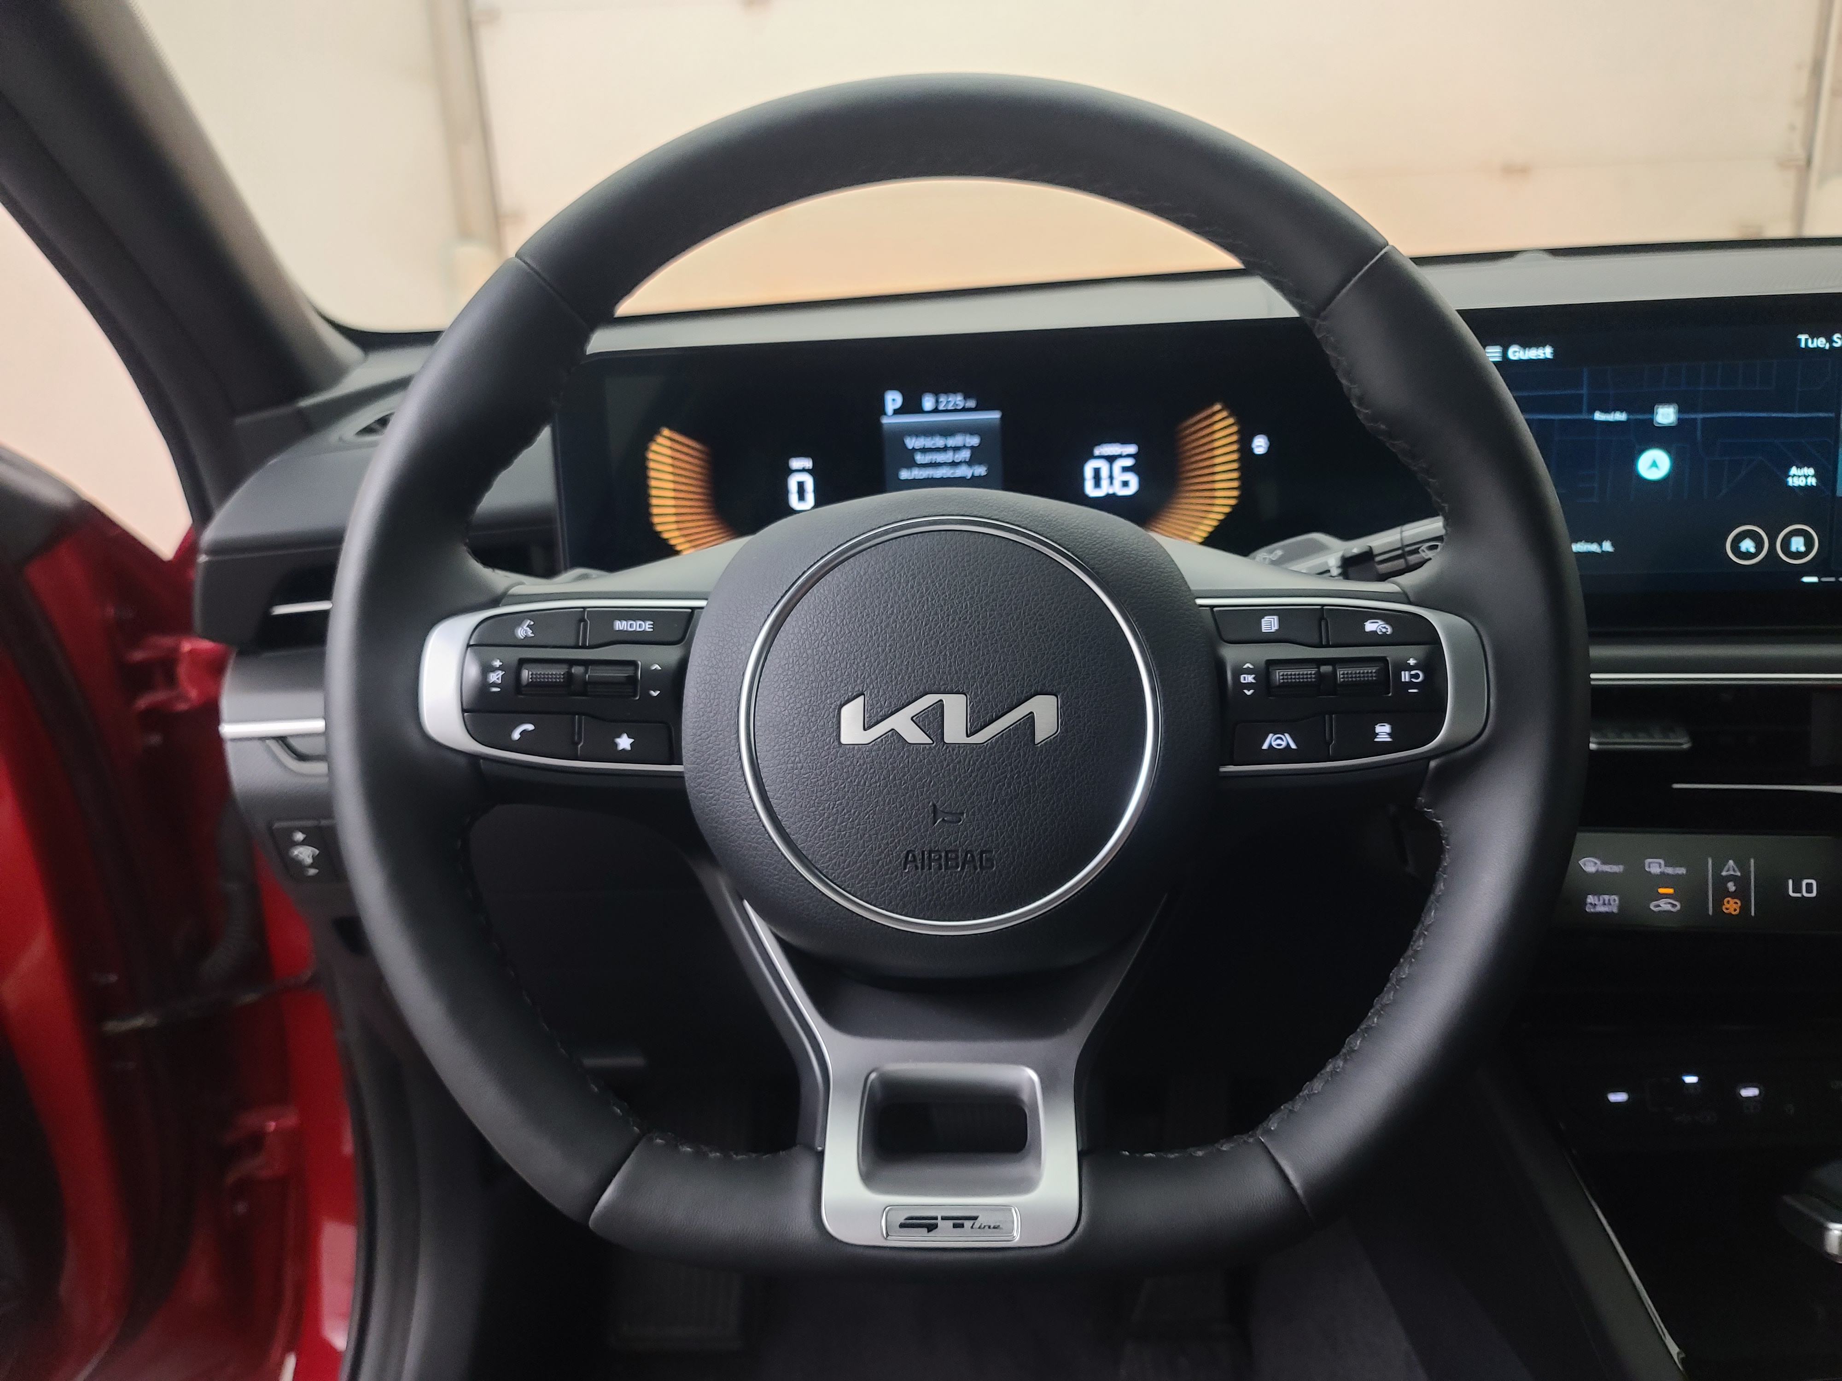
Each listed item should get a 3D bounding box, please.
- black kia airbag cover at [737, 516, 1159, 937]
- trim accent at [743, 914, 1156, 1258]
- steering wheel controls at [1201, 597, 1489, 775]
[{"bbox_3d":[0.008,0.011,0.398,0.123,0.123,0.030,0,-6,0],"label":"black kia airbag cover"},{"bbox_3d":[0.007,0.108,0.381,0.118,0.094,0.030,0,-7,0],"label":"trim accent"},{"bbox_3d":[0.122,-0.001,0.389,0.084,0.052,0.022,0,-7,0],"label":"steering wheel controls"}]

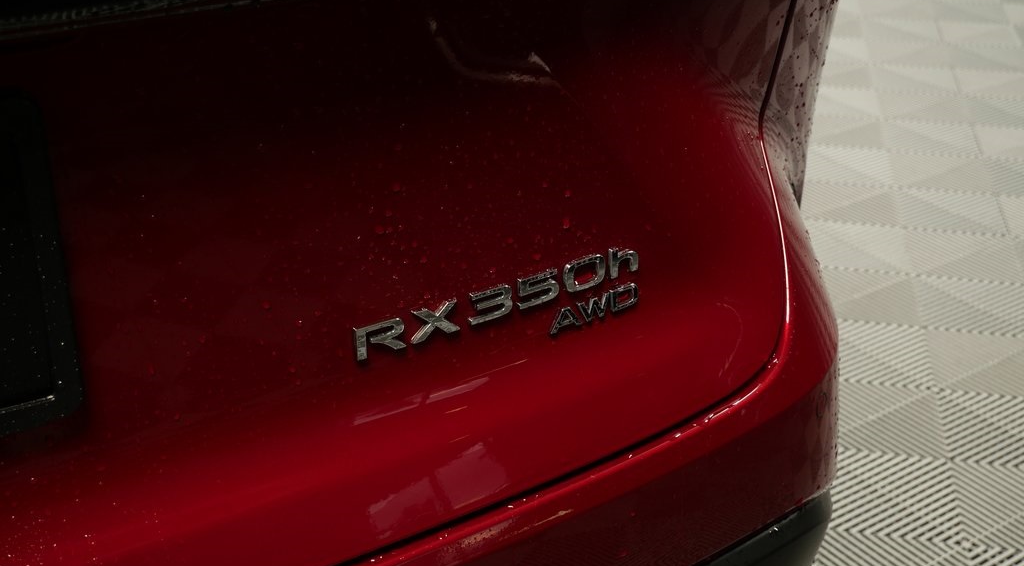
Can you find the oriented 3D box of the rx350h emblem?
[{"bbox_3d":[-0.003,0.022,0.945,0.240,0.052,0.012,-18,24,-28],"label":"rx350h emblem"}]

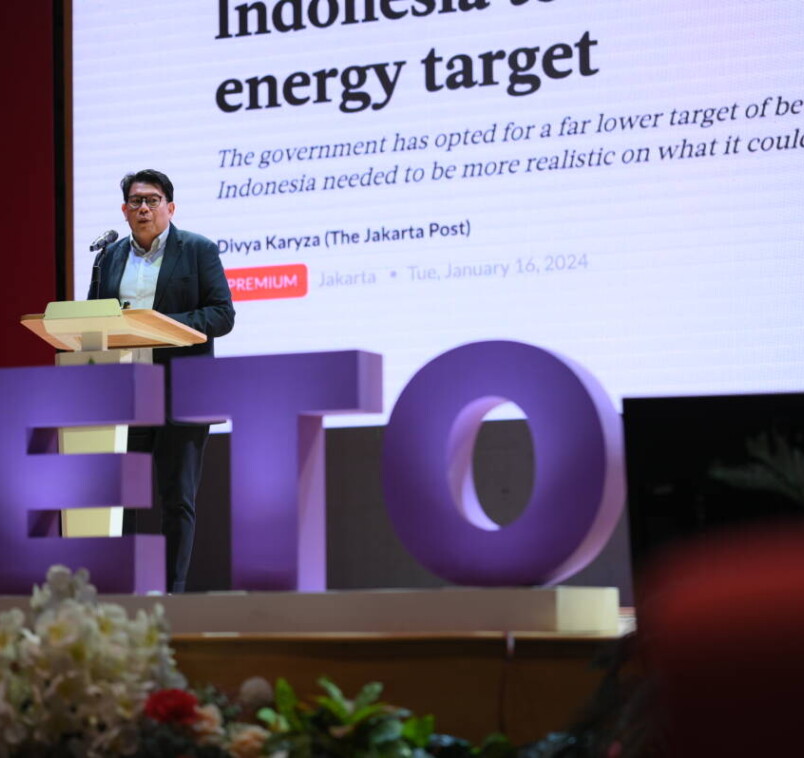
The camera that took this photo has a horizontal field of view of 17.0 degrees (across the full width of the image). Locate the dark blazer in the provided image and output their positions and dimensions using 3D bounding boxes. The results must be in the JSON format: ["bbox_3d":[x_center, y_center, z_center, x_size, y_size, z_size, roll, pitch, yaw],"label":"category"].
[{"bbox_3d":[-0.882,-0.195,9.780,0.540,0.740,0.380,-3,-5,21],"label":"dark blazer"}]

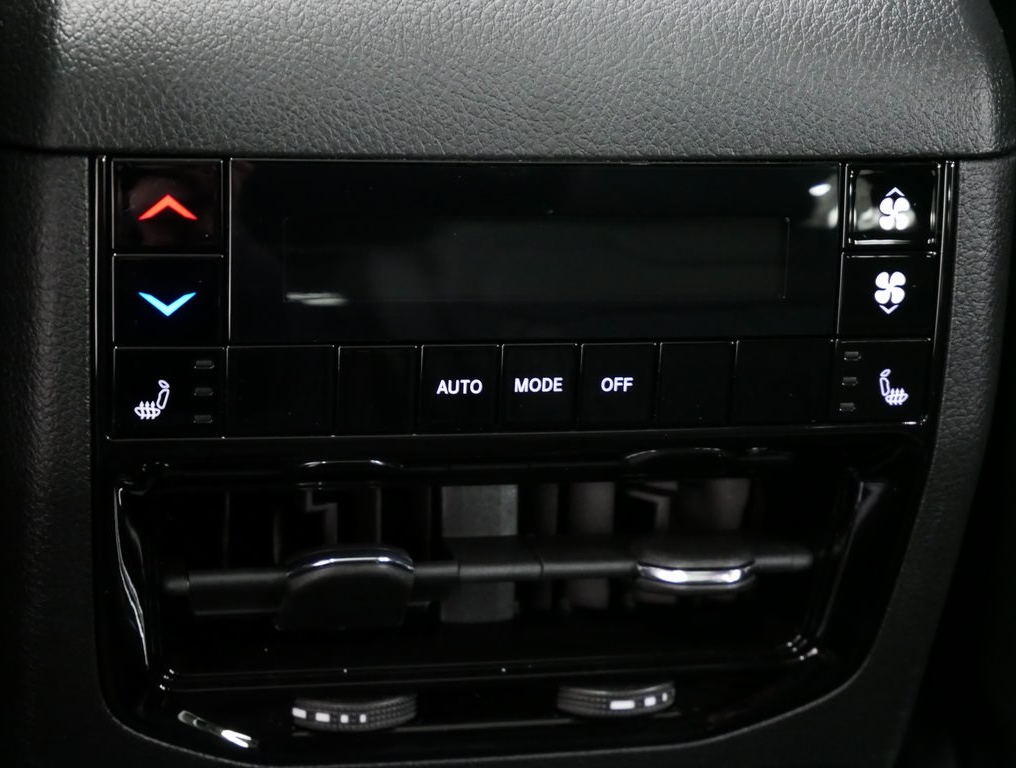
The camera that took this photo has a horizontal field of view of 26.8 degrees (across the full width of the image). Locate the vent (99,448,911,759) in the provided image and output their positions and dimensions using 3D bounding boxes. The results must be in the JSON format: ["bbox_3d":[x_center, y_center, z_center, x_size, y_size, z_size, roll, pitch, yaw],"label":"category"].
[{"bbox_3d":[0.000,0.042,0.478,0.177,0.069,0.040,-1,12,-12],"label":"vent"}]

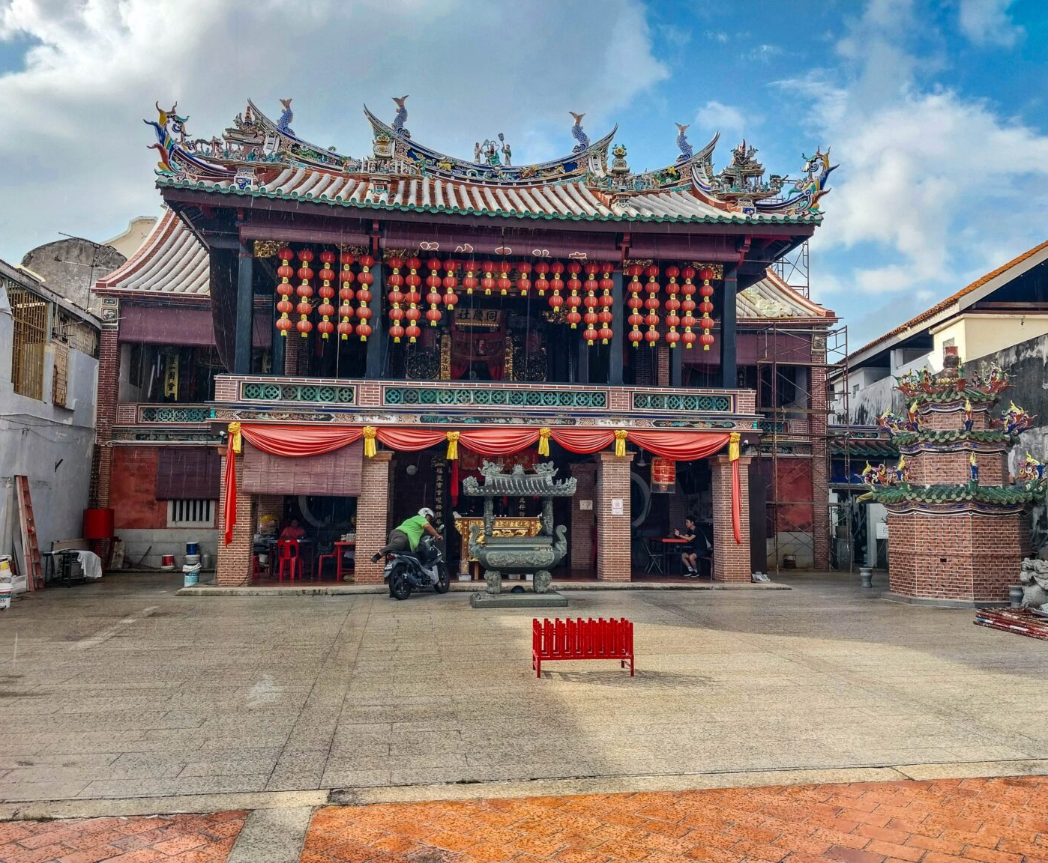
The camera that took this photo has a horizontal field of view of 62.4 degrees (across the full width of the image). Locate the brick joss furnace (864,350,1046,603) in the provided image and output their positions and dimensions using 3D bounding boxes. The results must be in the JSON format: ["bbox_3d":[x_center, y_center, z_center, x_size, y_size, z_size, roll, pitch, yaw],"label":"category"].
[{"bbox_3d":[7.426,0.719,14.946,2.620,4.340,2.620,1,-5,-8],"label":"brick joss furnace"}]

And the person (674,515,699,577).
[{"bbox_3d":[3.572,2.488,18.800,0.700,1.315,0.470,3,-5,-28],"label":"person"}]

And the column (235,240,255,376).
[{"bbox_3d":[-5.289,-2.105,16.449,0.290,2.950,0.290,1,-5,-8],"label":"column"}]

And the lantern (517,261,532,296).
[{"bbox_3d":[0.004,-3.080,17.363,0.290,0.678,0.290,1,-5,-8],"label":"lantern"}]

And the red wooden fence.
[{"bbox_3d":[0.536,1.976,7.964,0.890,0.490,0.430,1,-5,-8],"label":"red wooden fence"}]

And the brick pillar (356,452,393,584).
[{"bbox_3d":[-2.930,1.666,16.868,0.660,2.526,0.660,1,-5,-8],"label":"brick pillar"}]

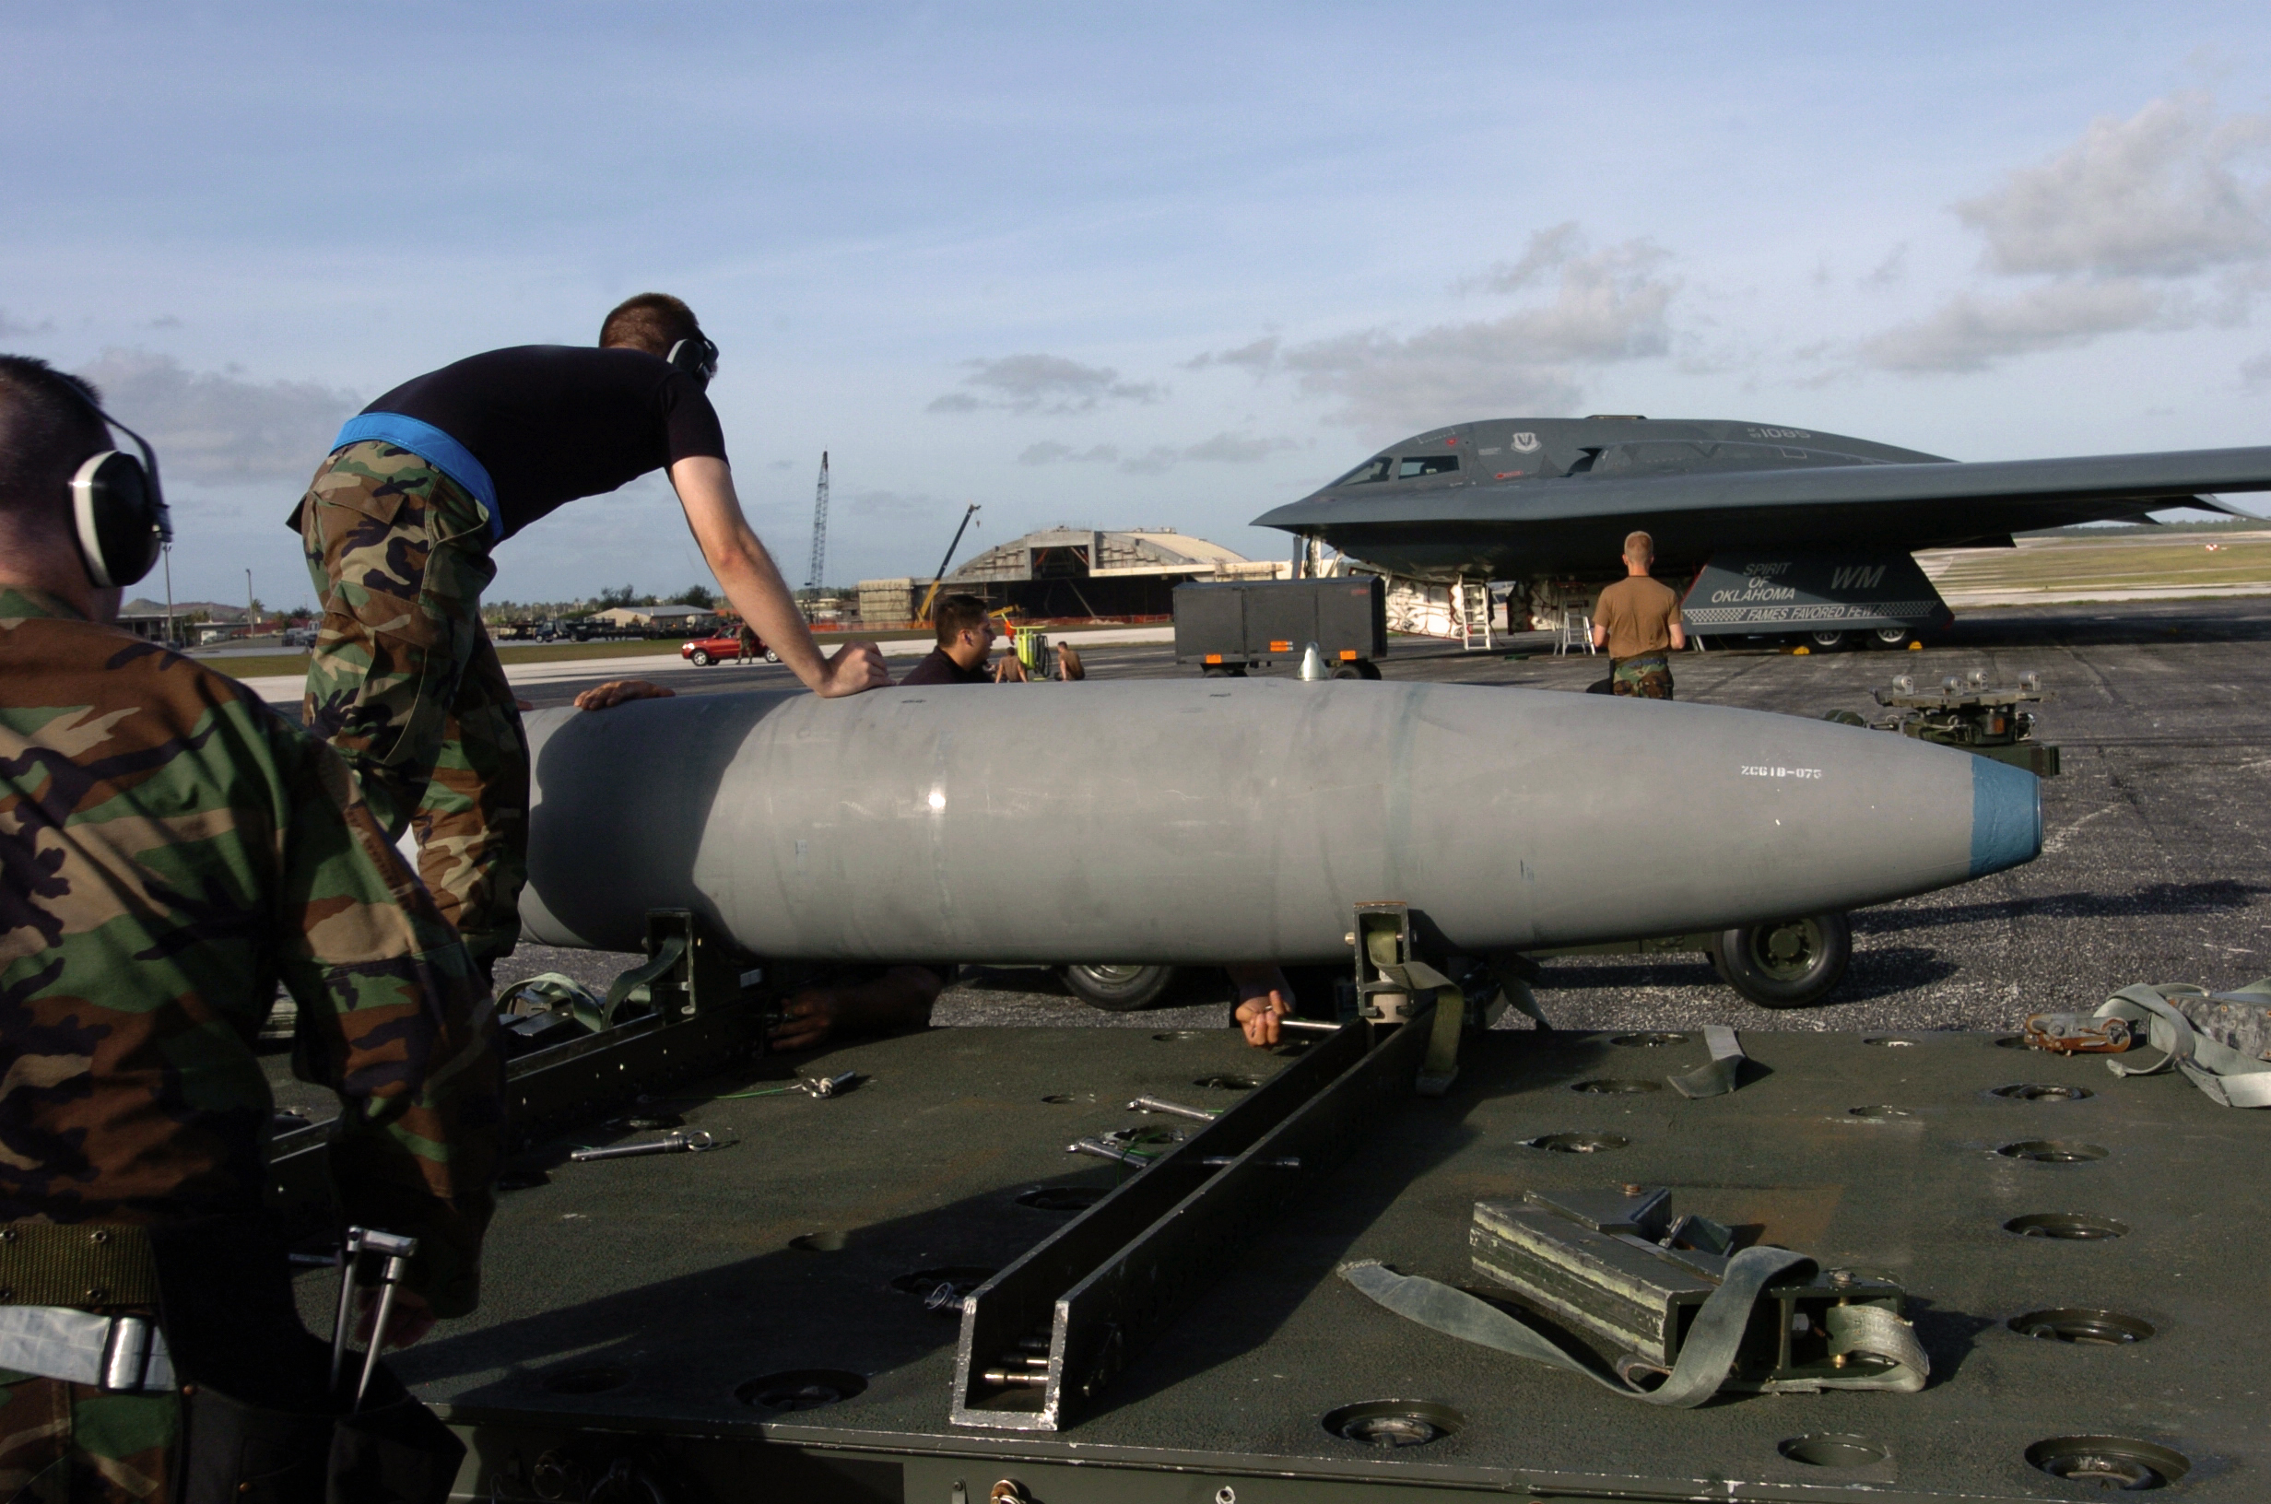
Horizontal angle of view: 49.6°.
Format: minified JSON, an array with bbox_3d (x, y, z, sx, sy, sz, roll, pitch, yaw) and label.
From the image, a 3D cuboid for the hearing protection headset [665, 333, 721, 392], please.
[{"bbox_3d":[-0.728,-0.632,3.780,0.200,0.200,0.100,-1,-33,34],"label":"hearing protection headset"}]

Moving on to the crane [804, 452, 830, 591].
[{"bbox_3d":[-57.401,-38.613,440.000,8.000,31.000,5.000,-3,3,-6],"label":"crane"}]

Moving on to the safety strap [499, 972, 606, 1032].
[{"bbox_3d":[-0.966,0.419,4.070,0.180,0.120,0.100,-2,3,18],"label":"safety strap"}]

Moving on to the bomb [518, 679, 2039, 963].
[{"bbox_3d":[0.050,0.106,3.873,2.600,0.475,0.457,-1,4,18],"label":"bomb"}]

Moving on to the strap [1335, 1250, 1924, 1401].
[{"bbox_3d":[0.419,0.513,2.408,0.197,0.115,0.704,-6,4,-39],"label":"strap"}]

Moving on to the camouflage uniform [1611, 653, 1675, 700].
[{"bbox_3d":[2.868,-0.055,13.800,0.420,1.000,0.300,-2,3,9],"label":"camouflage uniform"}]

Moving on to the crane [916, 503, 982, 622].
[{"bbox_3d":[-33.550,-33.528,440.000,12.000,22.000,4.000,-3,3,-6],"label":"crane"}]

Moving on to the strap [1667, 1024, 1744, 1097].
[{"bbox_3d":[0.838,0.448,3.609,0.110,0.066,0.240,-2,3,18],"label":"strap"}]

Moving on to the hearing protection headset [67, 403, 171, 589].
[{"bbox_3d":[-0.864,-0.216,1.920,0.210,0.190,0.100,-5,4,-27],"label":"hearing protection headset"}]

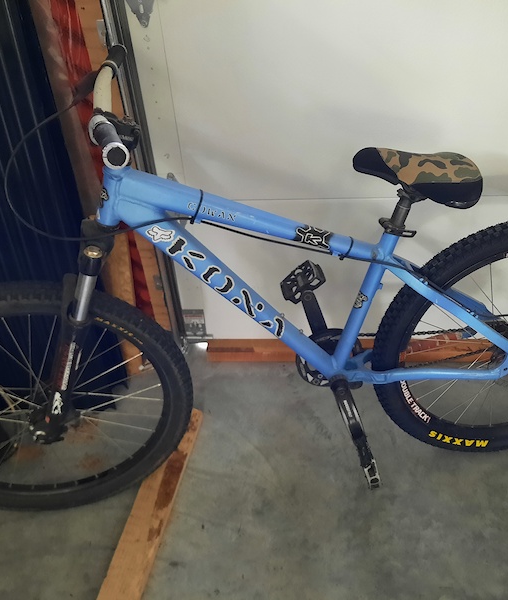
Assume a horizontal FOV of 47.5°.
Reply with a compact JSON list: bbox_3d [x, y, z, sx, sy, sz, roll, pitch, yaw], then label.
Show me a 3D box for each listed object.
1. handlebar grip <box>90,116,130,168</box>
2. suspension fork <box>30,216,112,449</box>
[{"bbox_3d":[-0.191,-0.207,0.763,0.036,0.036,0.136,-16,33,-13],"label":"handlebar grip"},{"bbox_3d":[-0.387,0.074,1.218,0.084,0.490,0.180,10,30,-20],"label":"suspension fork"}]

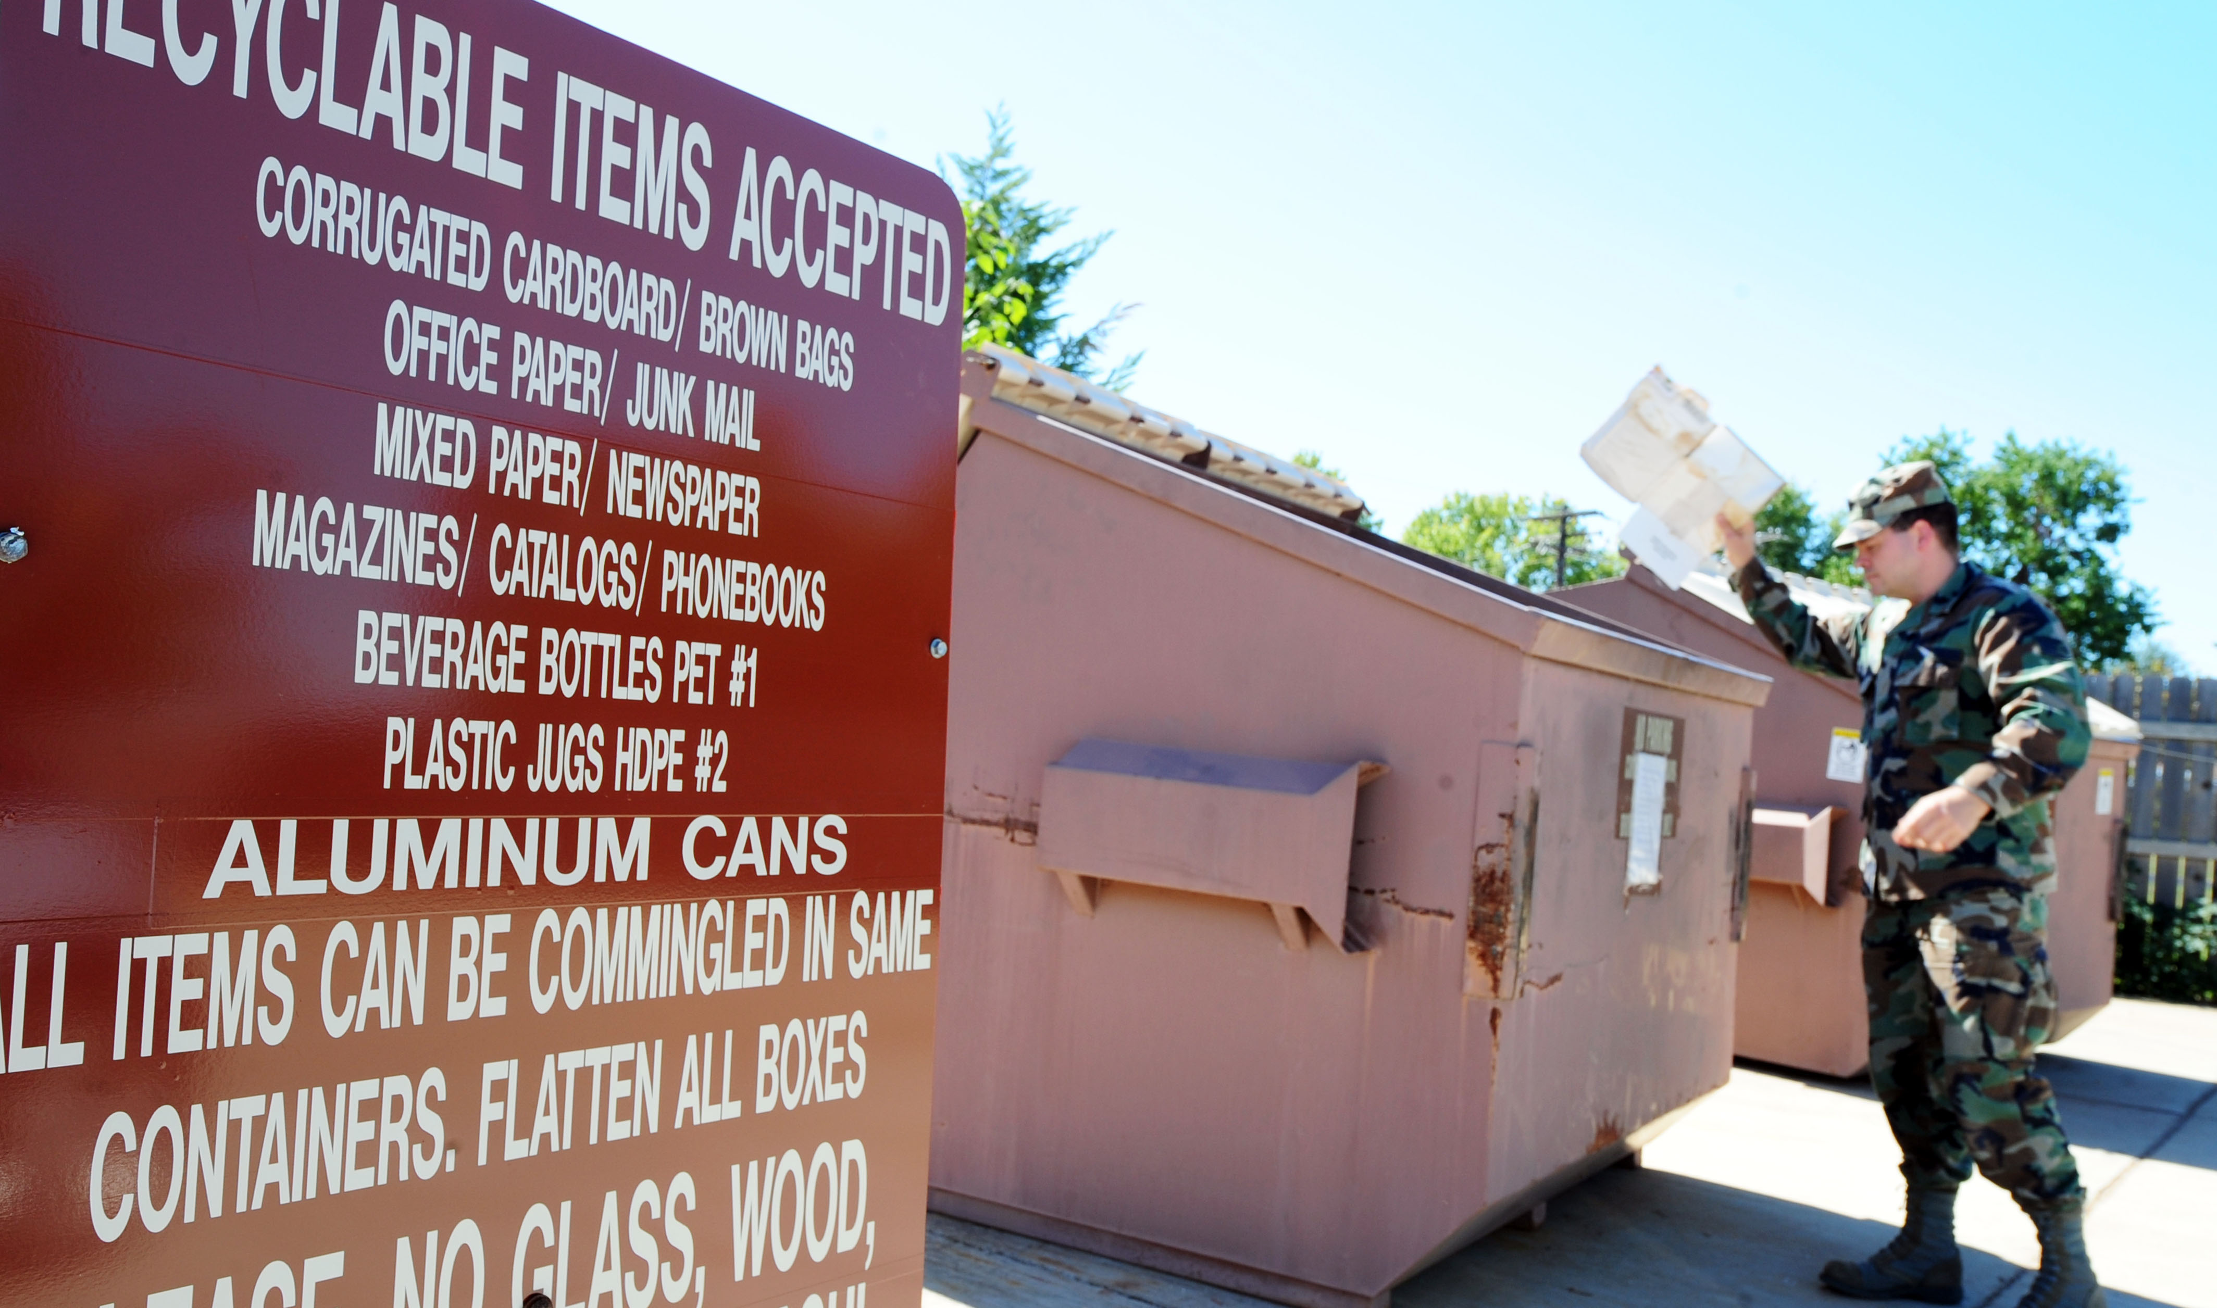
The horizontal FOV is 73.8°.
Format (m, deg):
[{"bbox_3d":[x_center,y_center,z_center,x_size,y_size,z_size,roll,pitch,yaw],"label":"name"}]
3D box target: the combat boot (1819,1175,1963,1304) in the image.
[{"bbox_3d":[1.721,1.272,3.257,0.310,0.270,0.115,3,-4,12],"label":"combat boot"}]

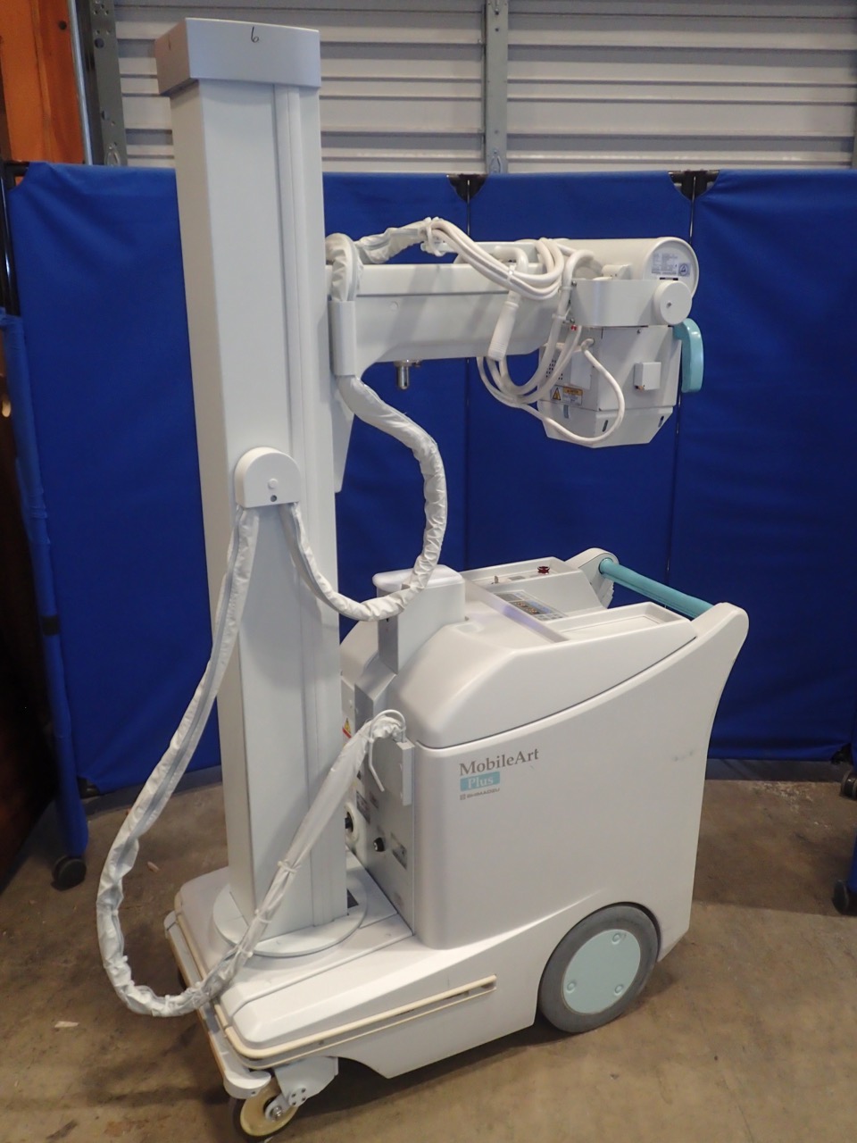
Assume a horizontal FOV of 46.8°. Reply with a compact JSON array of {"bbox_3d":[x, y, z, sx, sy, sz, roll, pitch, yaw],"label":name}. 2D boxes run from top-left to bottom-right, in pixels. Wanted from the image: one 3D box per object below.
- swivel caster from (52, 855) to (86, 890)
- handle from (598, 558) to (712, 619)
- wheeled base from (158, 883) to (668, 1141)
[{"bbox_3d":[-0.959,0.795,2.634,0.050,0.082,0.075,14,22,39],"label":"swivel caster"},{"bbox_3d":[0.501,0.039,2.230,0.045,0.042,0.355,-9,19,-25],"label":"handle"},{"bbox_3d":[-0.040,0.799,2.200,0.988,0.324,0.553,-9,19,-25],"label":"wheeled base"}]

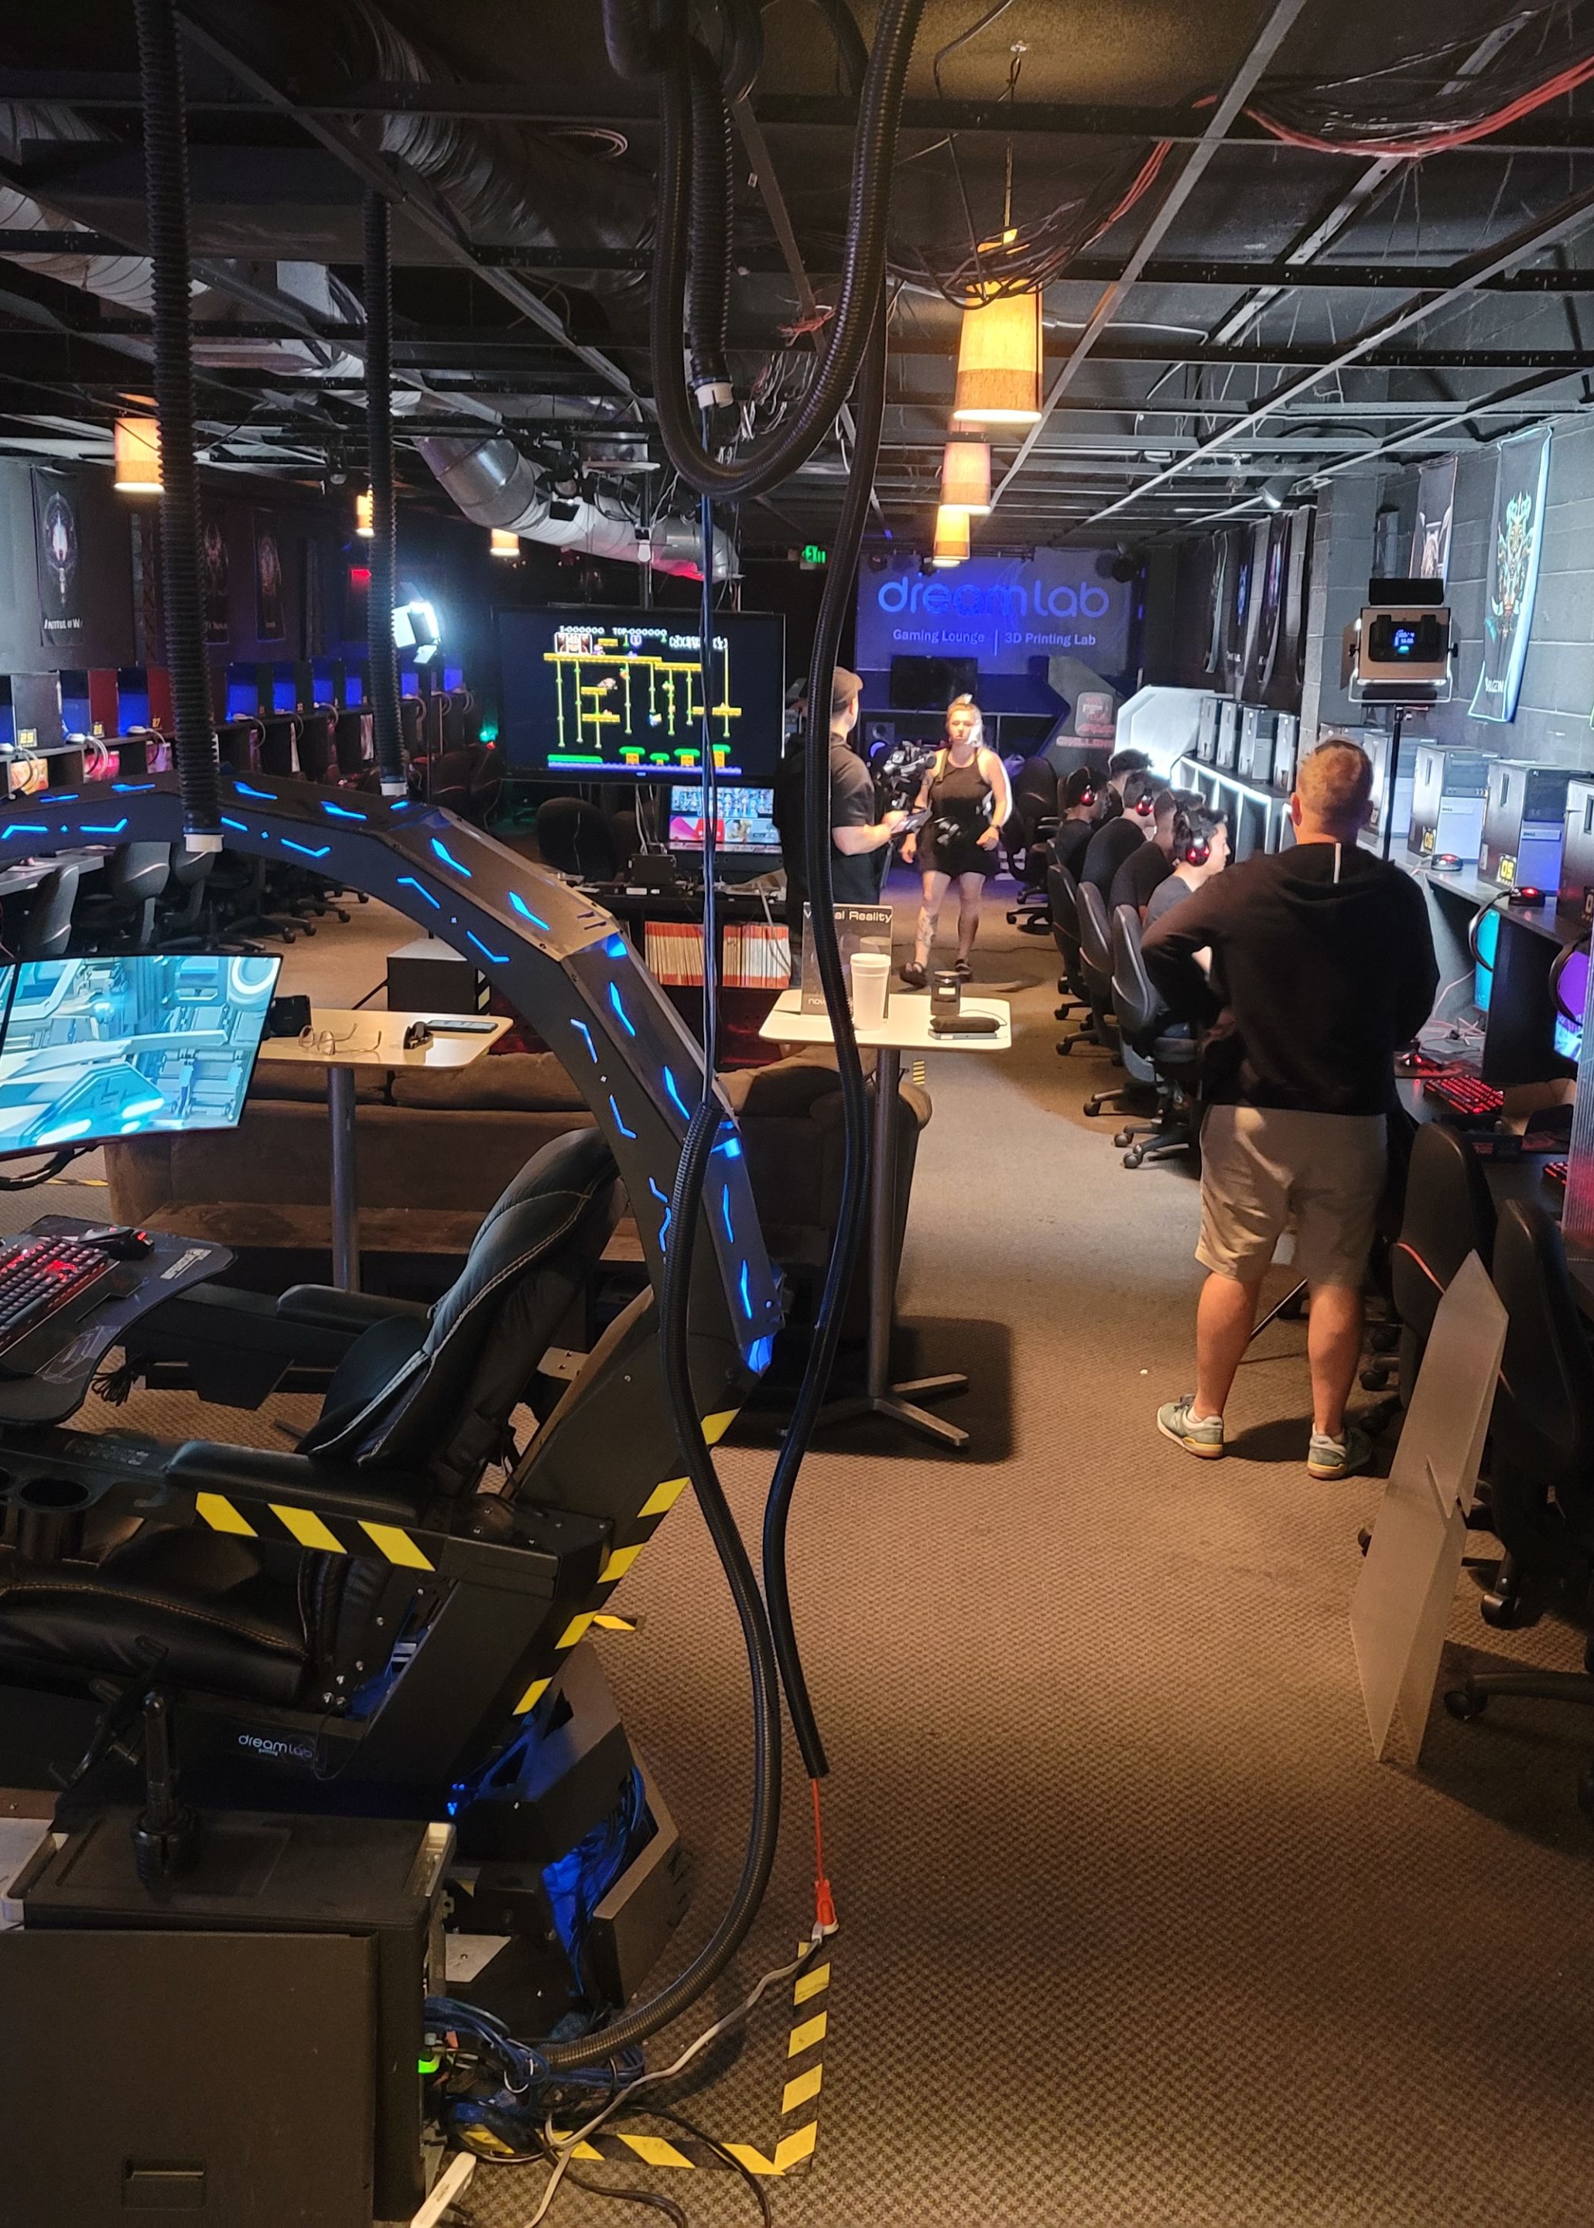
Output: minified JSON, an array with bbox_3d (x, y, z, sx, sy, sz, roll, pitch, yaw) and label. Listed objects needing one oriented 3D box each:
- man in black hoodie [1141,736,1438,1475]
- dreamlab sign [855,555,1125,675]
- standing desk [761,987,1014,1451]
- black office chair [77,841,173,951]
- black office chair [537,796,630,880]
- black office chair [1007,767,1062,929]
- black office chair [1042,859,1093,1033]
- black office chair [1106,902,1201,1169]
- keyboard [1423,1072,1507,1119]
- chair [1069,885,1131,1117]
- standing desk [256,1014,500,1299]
[{"bbox_3d":[1.143,-0.014,5.069,0.670,1.740,0.400,3,13,5],"label":"man in black hoodie"},{"bbox_3d":[1.662,-4.213,18.053,2.300,1.000,0.060,2,13,3],"label":"dreamlab sign"},{"bbox_3d":[0.228,0.273,5.608,0.630,1.050,0.630,0,13,-3],"label":"standing desk"},{"bbox_3d":[-3.761,-1.093,11.442,0.680,1.020,0.640,7,14,23],"label":"black office chair"},{"bbox_3d":[-1.183,-1.221,11.701,0.600,1.000,0.620,-2,13,-14],"label":"black office chair"},{"bbox_3d":[1.866,-1.915,15.478,0.680,1.080,0.650,-8,16,-36],"label":"black office chair"},{"bbox_3d":[1.538,-0.706,10.174,0.680,1.020,0.640,0,13,-4],"label":"black office chair"},{"bbox_3d":[1.568,-0.323,8.463,0.680,1.020,0.650,0,13,-3],"label":"black office chair"},{"bbox_3d":[1.782,-0.048,5.741,0.126,0.038,0.355,2,13,3],"label":"keyboard"},{"bbox_3d":[1.527,-0.488,9.197,0.680,1.020,0.640,0,13,-7],"label":"chair"},{"bbox_3d":[-1.060,0.322,5.277,0.690,1.050,0.620,2,13,3],"label":"standing desk"}]

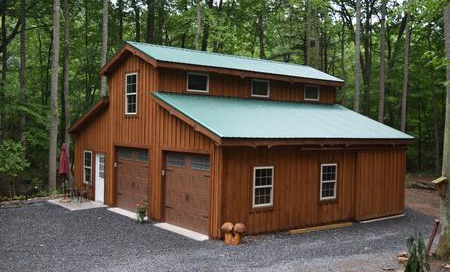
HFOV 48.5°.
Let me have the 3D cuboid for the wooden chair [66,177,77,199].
[{"bbox_3d":[-7.070,2.385,23.050,0.510,0.930,0.550,1,0,-7],"label":"wooden chair"}]

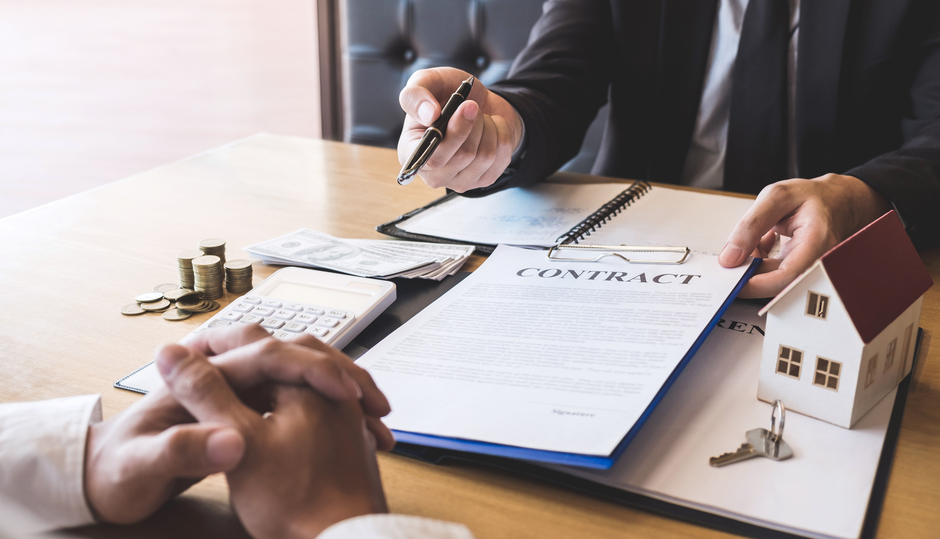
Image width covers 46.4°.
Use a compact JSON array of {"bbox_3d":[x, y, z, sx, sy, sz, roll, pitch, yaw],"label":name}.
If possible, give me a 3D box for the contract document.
[{"bbox_3d":[0.046,0.038,0.735,0.222,0.017,0.312,3,21,28],"label":"contract document"}]

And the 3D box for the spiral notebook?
[{"bbox_3d":[0.138,-0.053,1.105,0.368,0.017,0.237,9,22,25],"label":"spiral notebook"}]

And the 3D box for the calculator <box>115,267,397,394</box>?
[{"bbox_3d":[-0.141,0.039,0.845,0.111,0.017,0.188,7,21,22],"label":"calculator"}]

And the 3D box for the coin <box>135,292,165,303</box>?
[{"bbox_3d":[-0.267,0.023,0.912,0.024,0.003,0.024,-1,20,0],"label":"coin"}]

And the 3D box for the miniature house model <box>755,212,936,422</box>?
[{"bbox_3d":[0.243,0.028,0.711,0.069,0.104,0.106,15,25,38],"label":"miniature house model"}]

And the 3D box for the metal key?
[{"bbox_3d":[0.160,0.098,0.643,0.049,0.026,0.036,-8,21,-21],"label":"metal key"}]

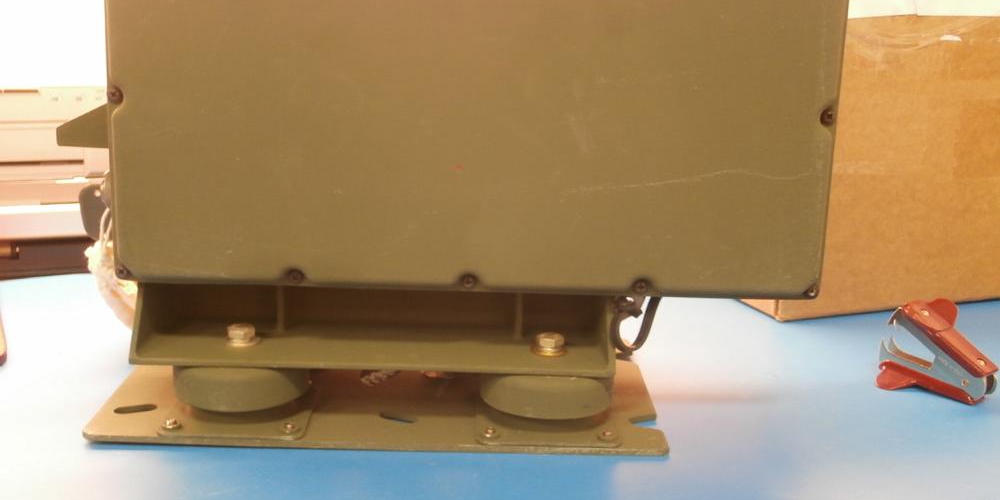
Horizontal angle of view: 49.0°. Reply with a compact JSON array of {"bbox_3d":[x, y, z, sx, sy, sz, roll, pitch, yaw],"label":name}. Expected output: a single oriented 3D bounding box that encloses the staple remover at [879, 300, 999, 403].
[{"bbox_3d":[0.215,0.048,0.535,0.033,0.042,0.056,-11,19,-40],"label":"staple remover"}]

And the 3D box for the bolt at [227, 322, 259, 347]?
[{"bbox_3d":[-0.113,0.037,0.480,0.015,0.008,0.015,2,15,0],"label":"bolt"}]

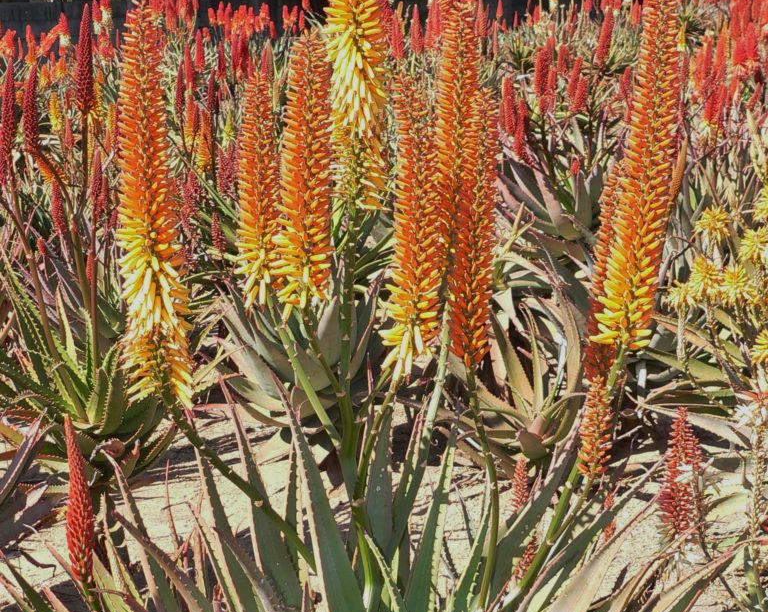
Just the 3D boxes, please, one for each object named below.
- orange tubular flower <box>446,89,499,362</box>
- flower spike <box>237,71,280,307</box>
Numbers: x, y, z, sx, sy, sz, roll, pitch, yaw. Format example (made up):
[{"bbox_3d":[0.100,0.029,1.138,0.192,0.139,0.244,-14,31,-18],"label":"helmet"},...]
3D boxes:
[{"bbox_3d":[0.127,-0.107,2.130,0.069,0.389,0.069,3,11,0],"label":"orange tubular flower"},{"bbox_3d":[-0.179,-0.168,2.200,0.061,0.336,0.061,0,11,0],"label":"flower spike"}]

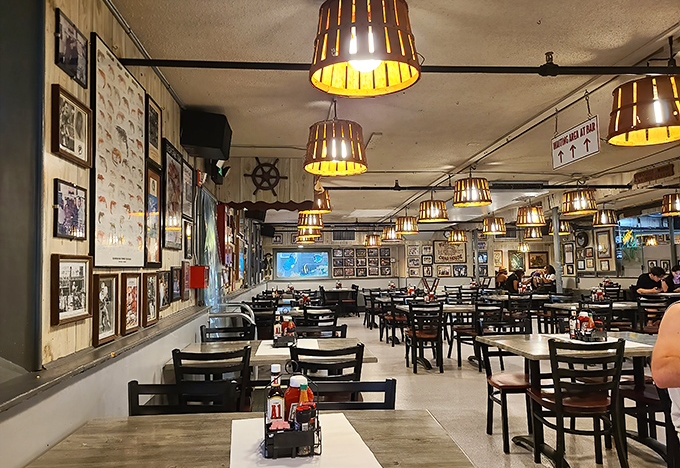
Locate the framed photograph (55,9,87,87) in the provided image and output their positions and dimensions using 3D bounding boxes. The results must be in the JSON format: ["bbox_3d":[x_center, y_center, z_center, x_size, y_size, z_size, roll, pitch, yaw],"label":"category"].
[{"bbox_3d":[-1.137,-0.773,2.166,0.015,0.229,0.280,0,-4,-5],"label":"framed photograph"}]

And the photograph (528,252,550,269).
[{"bbox_3d":[5.813,0.780,14.918,0.550,0.470,0.030,-1,-4,-5],"label":"photograph"}]

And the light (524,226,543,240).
[{"bbox_3d":[5.307,-0.023,14.010,0.455,0.310,0.455,-1,-4,-5],"label":"light"}]

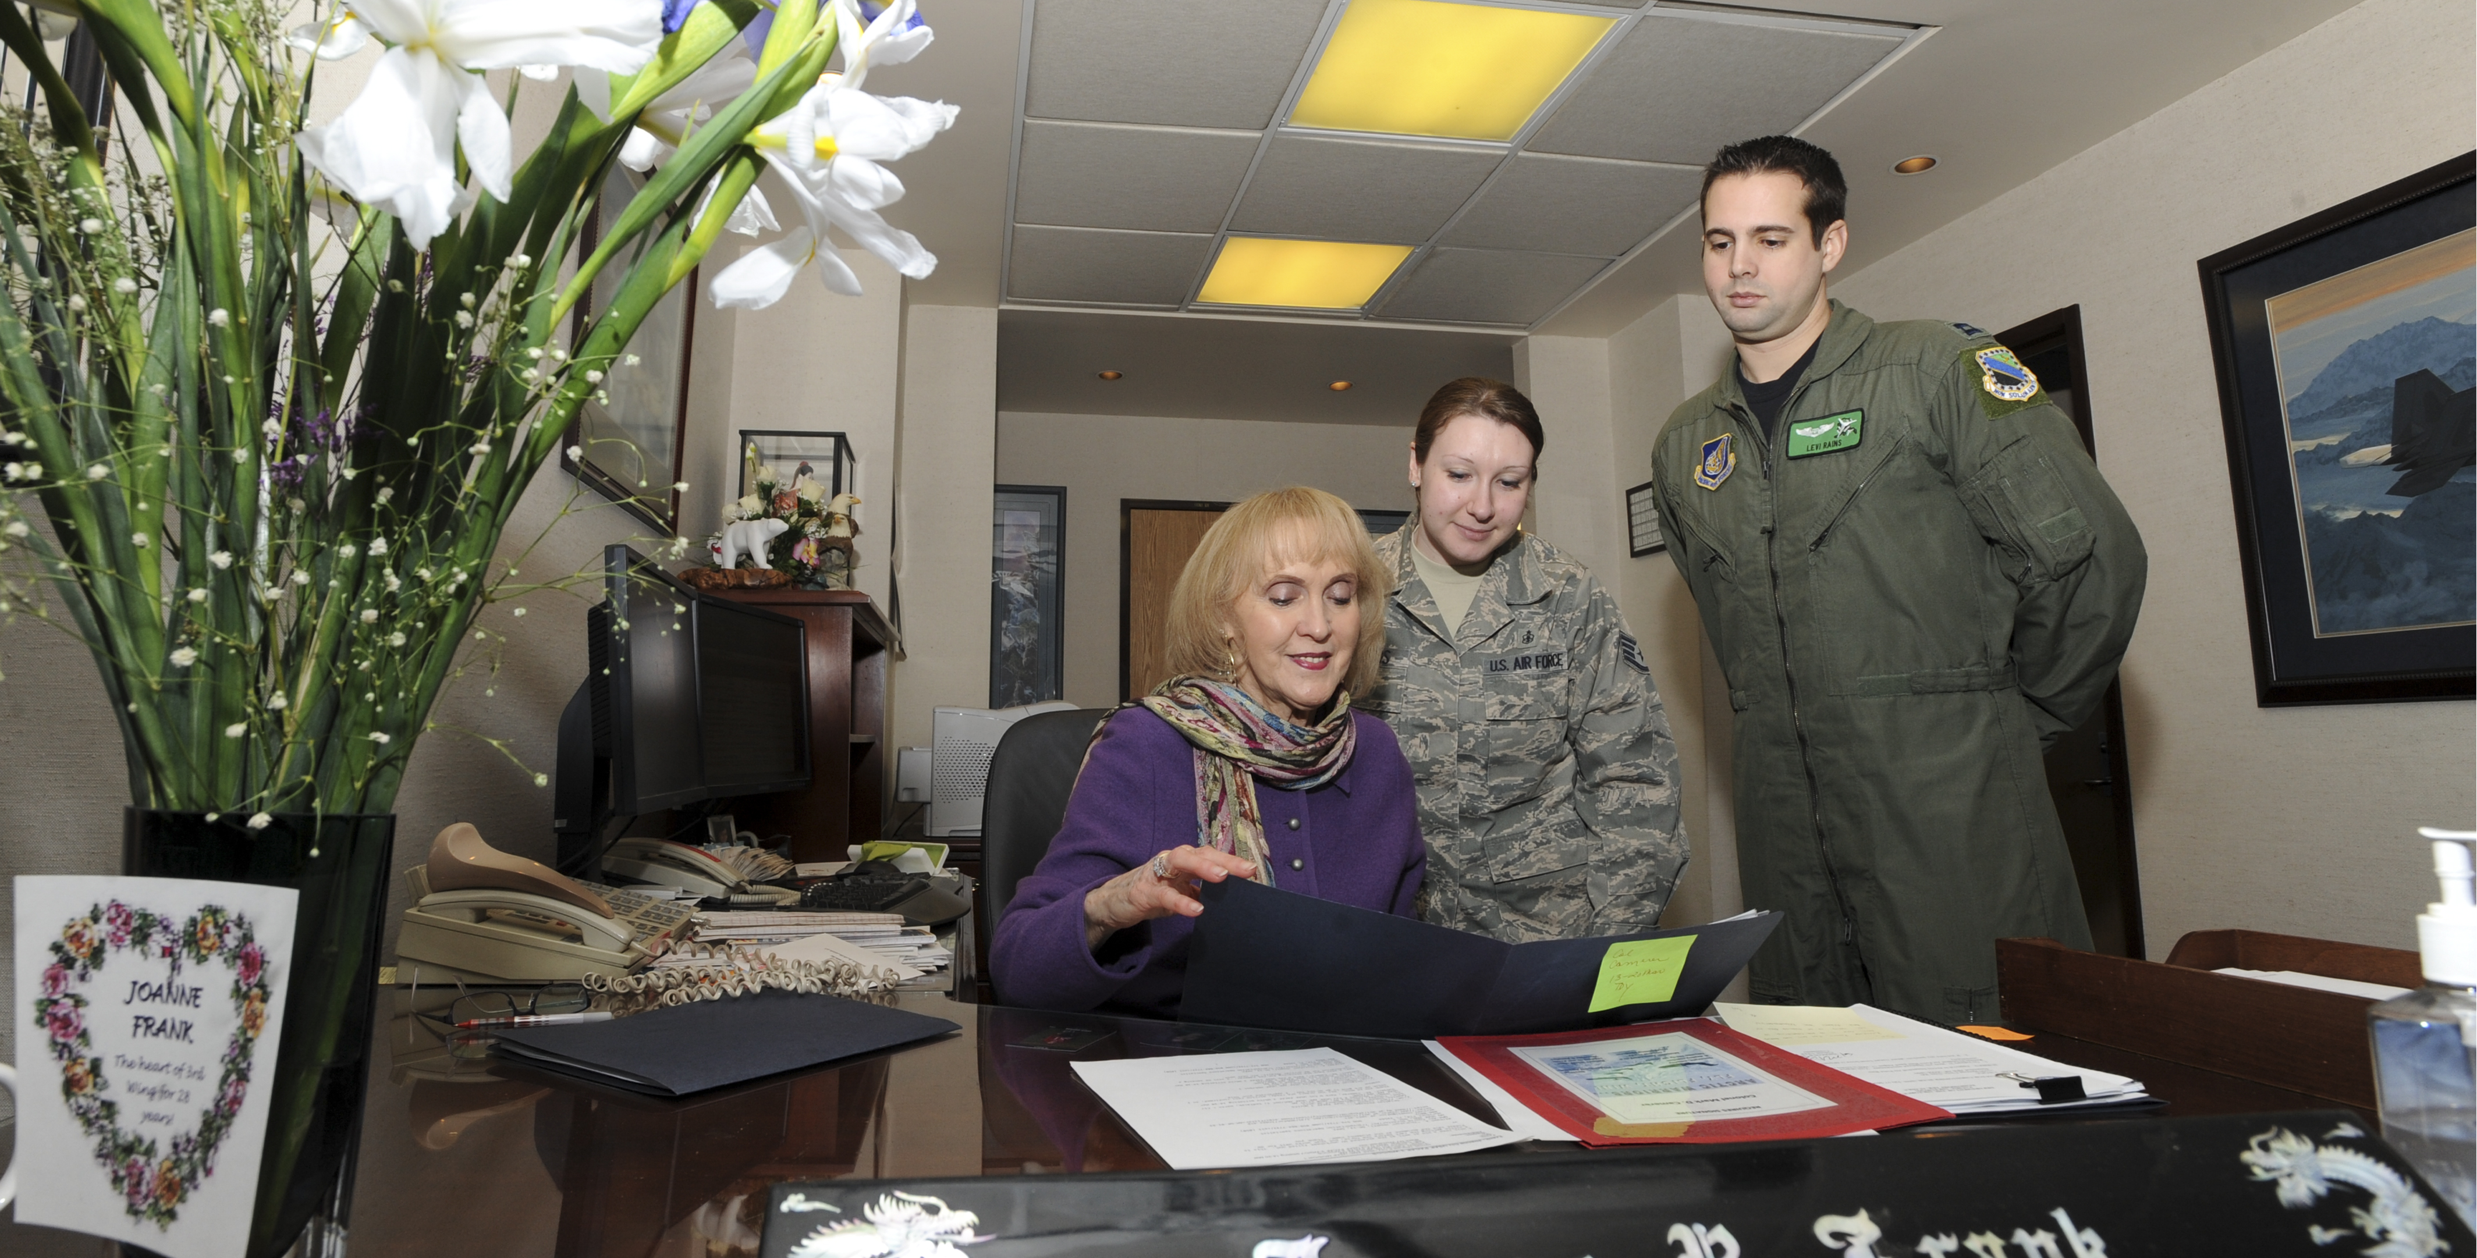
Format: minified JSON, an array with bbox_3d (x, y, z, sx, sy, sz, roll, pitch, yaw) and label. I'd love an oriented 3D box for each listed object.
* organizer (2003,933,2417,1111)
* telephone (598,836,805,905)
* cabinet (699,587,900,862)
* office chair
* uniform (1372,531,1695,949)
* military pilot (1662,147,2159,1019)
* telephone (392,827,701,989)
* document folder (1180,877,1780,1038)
[{"bbox_3d":[0.843,0.304,0.926,0.250,0.078,0.330,0,-6,-7],"label":"organizer"},{"bbox_3d":[-0.950,0.411,2.020,0.230,0.130,0.200,-2,-6,12],"label":"telephone"},{"bbox_3d":[-1.095,0.268,2.995,0.370,0.610,0.850,1,-6,-12],"label":"cabinet"},{"bbox_3d":[-0.040,0.618,1.380,0.620,1.060,0.650,0,-6,-9],"label":"office chair"},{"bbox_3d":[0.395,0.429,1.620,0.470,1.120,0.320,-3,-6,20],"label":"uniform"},{"bbox_3d":[0.840,0.244,1.480,0.340,1.810,0.520,3,-7,-33],"label":"military pilot"},{"bbox_3d":[-0.829,0.327,1.419,0.240,0.160,0.200,0,-6,-6],"label":"telephone"},{"bbox_3d":[0.196,0.343,1.058,0.460,0.290,0.080,0,34,-3],"label":"document folder"}]

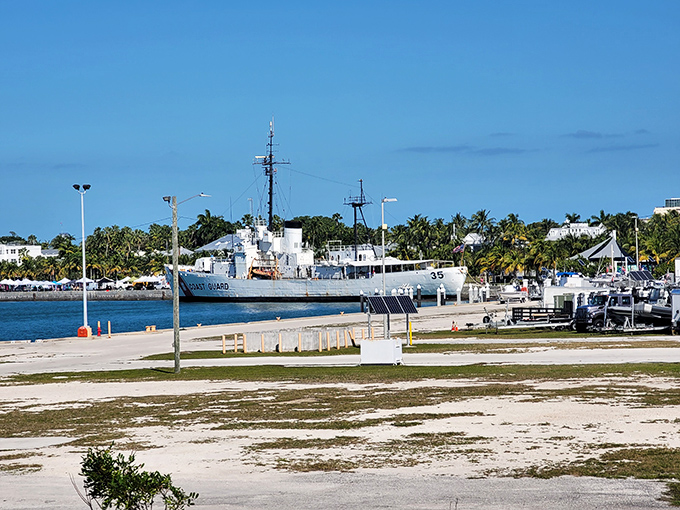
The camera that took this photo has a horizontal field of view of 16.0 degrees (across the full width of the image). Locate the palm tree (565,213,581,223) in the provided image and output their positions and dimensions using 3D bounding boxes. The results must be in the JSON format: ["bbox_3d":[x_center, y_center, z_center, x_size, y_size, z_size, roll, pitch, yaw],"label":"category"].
[{"bbox_3d":[68.801,-3.995,715.000,4.600,17.000,4.600,-1,0,0],"label":"palm tree"}]

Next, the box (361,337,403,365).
[{"bbox_3d":[2.223,5.148,128.500,1.900,1.360,1.150,-1,0,20],"label":"box"}]

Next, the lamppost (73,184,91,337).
[{"bbox_3d":[-20.209,0.456,190.000,1.400,11.950,0.700,-1,0,0],"label":"lamppost"}]

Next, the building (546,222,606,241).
[{"bbox_3d":[68.517,-2.752,700.000,17.500,13.500,12.000,-1,0,10],"label":"building"}]

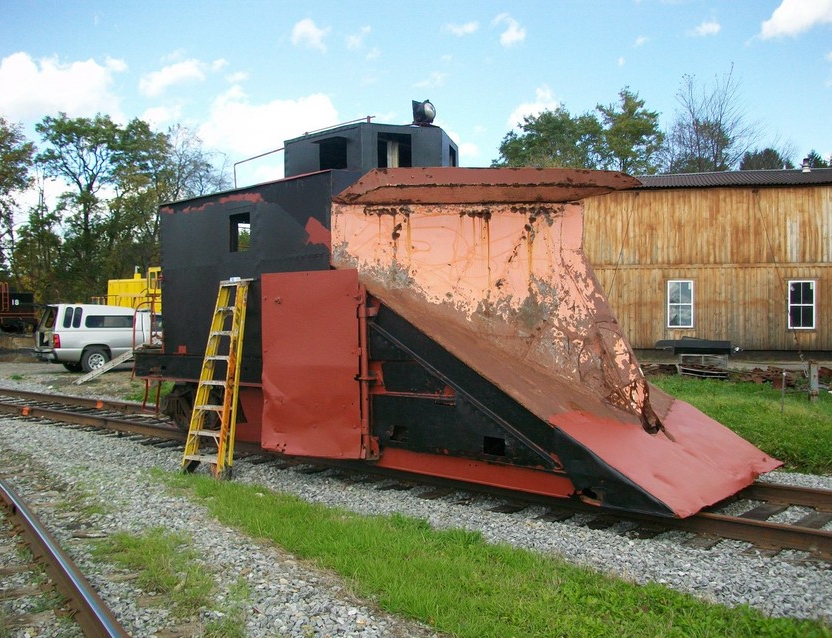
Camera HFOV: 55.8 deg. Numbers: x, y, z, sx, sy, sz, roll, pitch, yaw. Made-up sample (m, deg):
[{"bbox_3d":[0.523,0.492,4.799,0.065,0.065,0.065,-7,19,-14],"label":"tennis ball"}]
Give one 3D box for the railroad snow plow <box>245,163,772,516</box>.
[{"bbox_3d":[0.997,-0.072,8.628,5.036,3.320,2.850,-1,0,41],"label":"railroad snow plow"}]

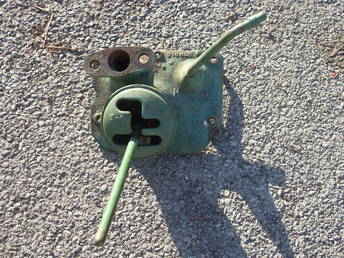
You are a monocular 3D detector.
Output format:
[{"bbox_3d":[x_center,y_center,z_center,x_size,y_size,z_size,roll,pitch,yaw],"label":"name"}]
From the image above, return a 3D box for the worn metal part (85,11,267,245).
[{"bbox_3d":[-0.003,0.015,1.140,0.265,0.280,0.315,0,78,0],"label":"worn metal part"}]

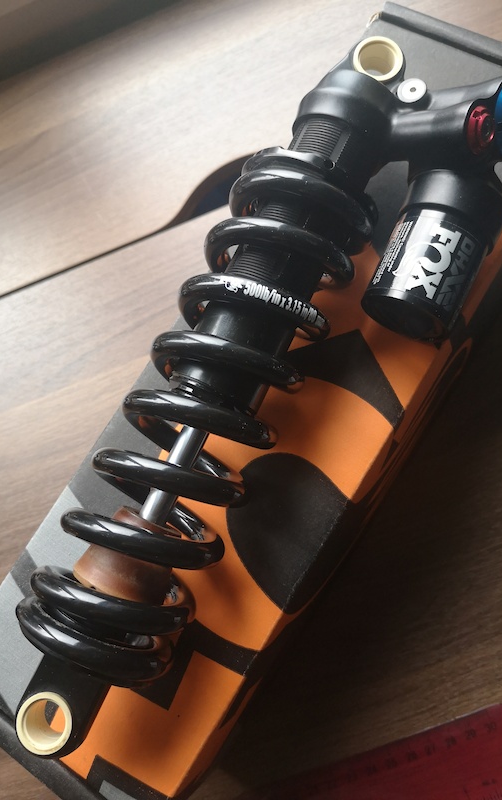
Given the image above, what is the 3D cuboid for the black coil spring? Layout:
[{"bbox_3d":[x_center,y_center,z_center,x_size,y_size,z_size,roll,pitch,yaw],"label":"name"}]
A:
[{"bbox_3d":[-0.017,0.004,0.223,0.054,0.054,0.173,24,83,13],"label":"black coil spring"}]

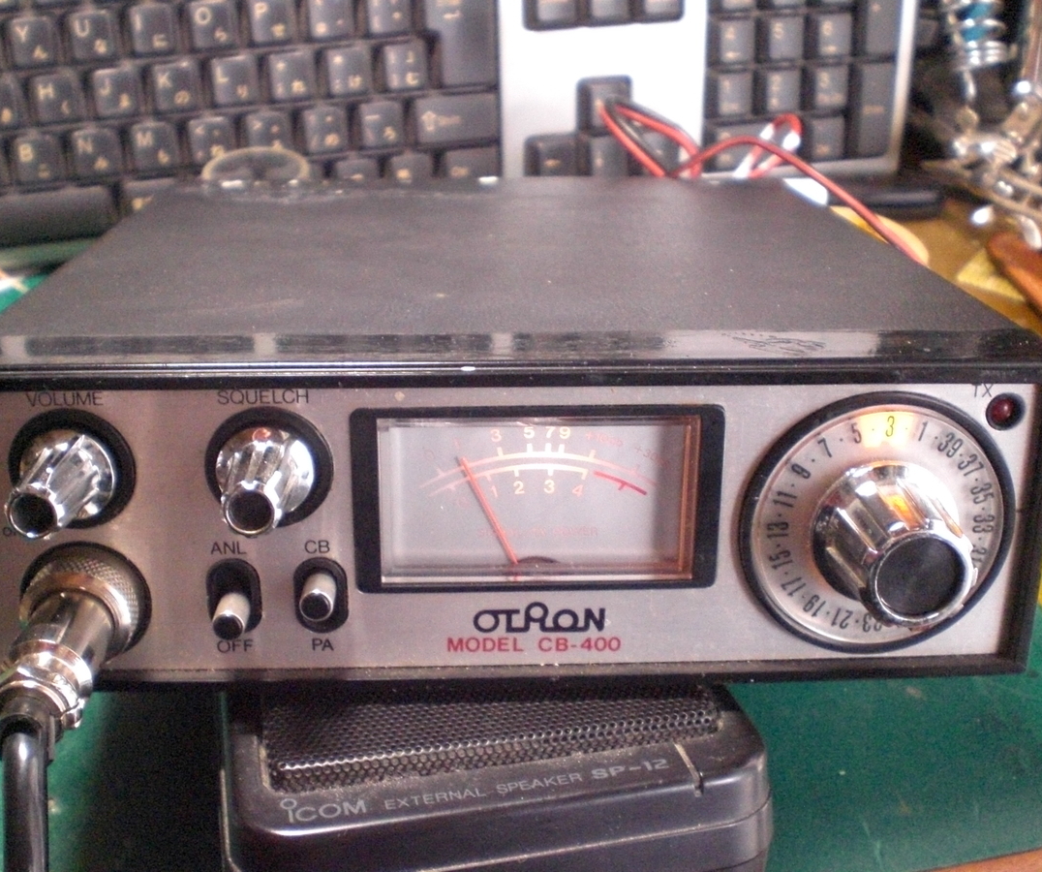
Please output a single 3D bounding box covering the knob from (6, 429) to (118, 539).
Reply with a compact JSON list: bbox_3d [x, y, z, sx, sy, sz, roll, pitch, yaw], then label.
[{"bbox_3d":[-0.071,0.009,0.194,0.015,0.015,0.017,0,20,-3],"label":"knob"}]

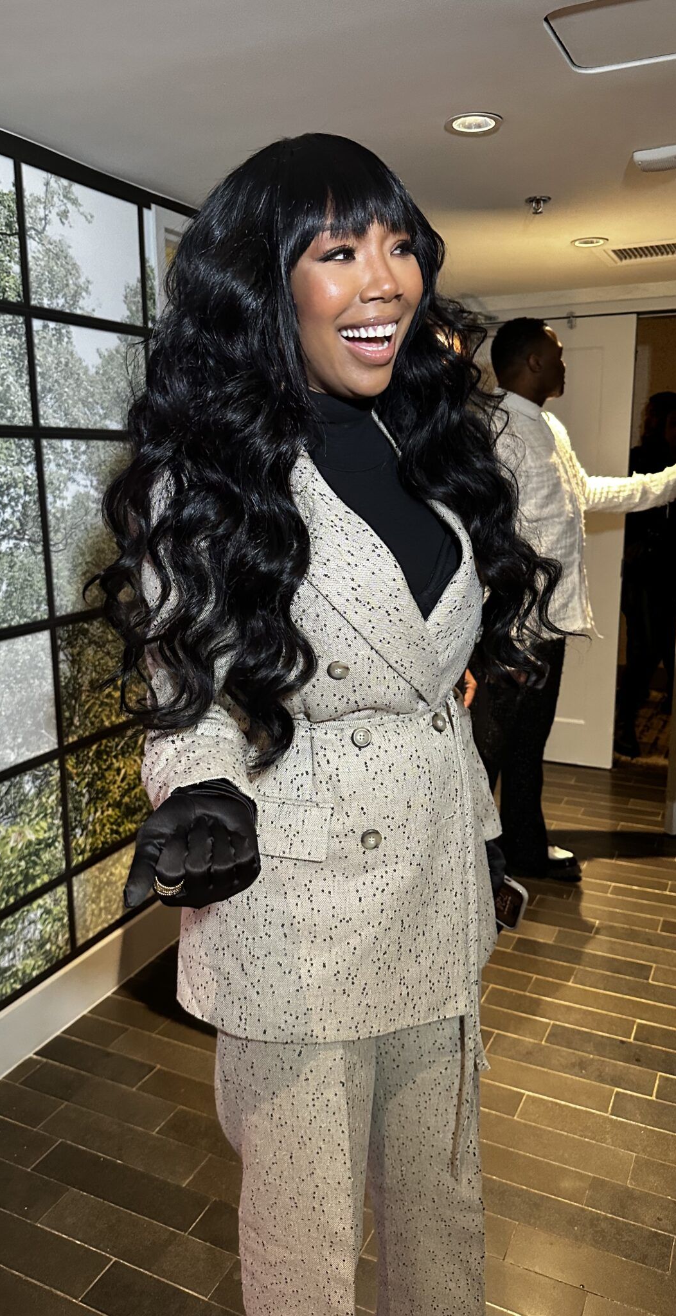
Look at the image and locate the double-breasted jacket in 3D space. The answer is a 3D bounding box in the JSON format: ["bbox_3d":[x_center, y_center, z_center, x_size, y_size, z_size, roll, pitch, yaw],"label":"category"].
[{"bbox_3d":[-0.006,0.053,1.054,0.470,0.710,0.310,-9,14,-38],"label":"double-breasted jacket"}]

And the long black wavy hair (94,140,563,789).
[{"bbox_3d":[-0.009,-0.236,1.021,0.510,0.630,0.370,-9,14,-38],"label":"long black wavy hair"}]

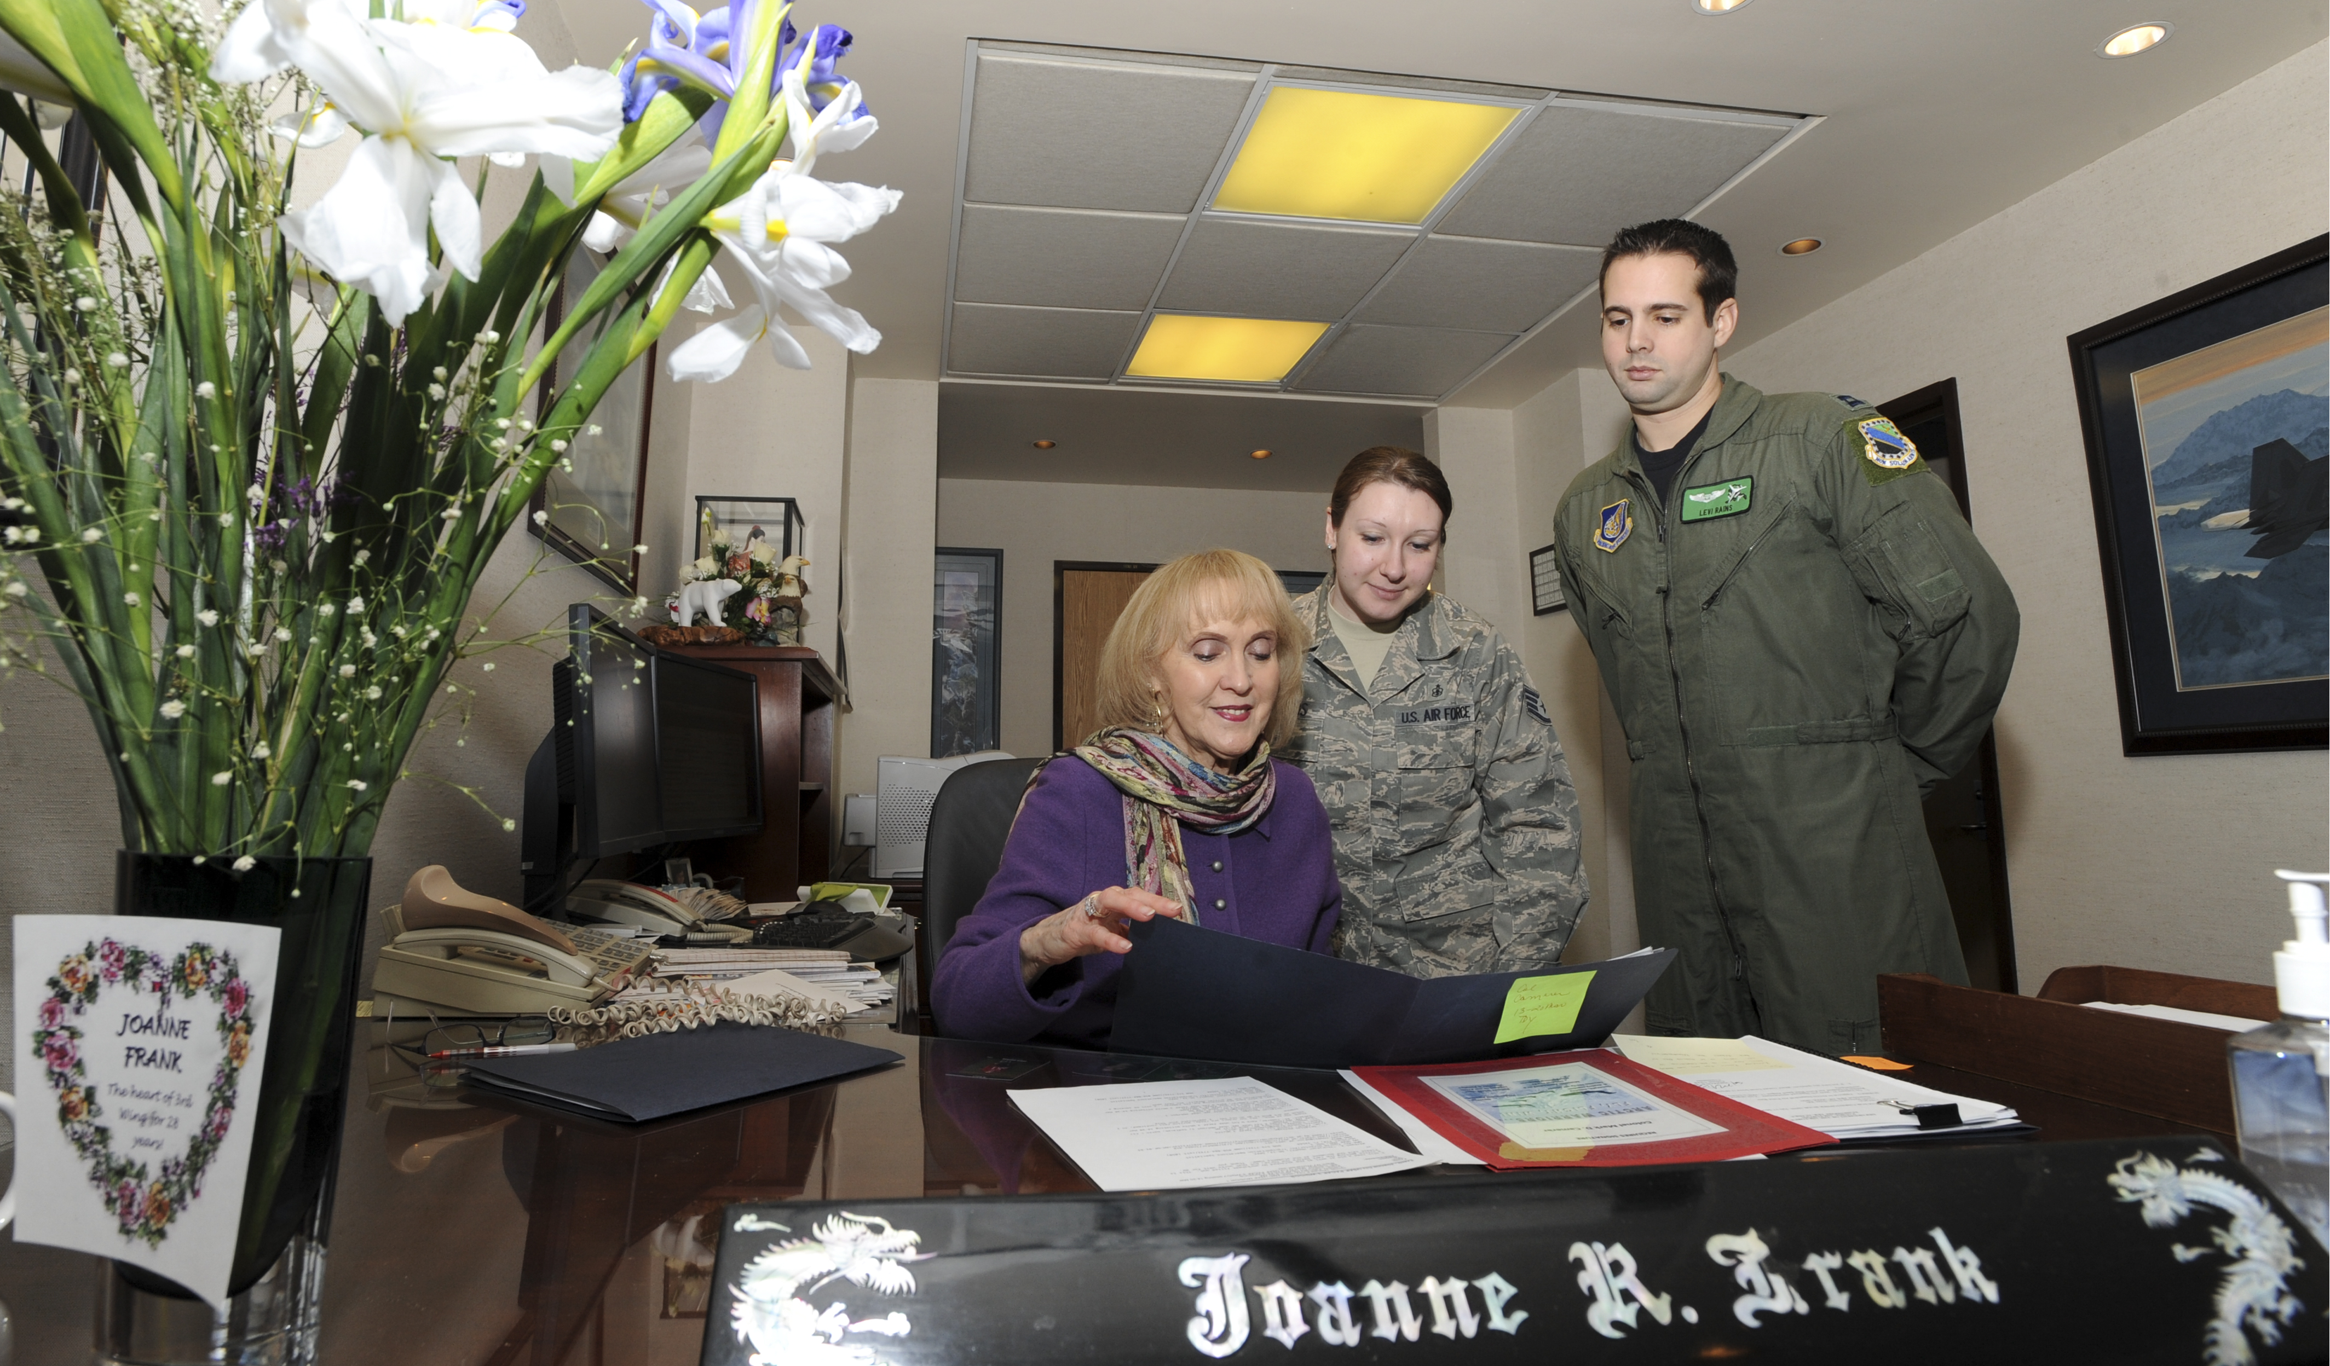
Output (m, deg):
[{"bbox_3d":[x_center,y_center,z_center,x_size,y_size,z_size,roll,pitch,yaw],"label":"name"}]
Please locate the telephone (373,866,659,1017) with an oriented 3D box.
[{"bbox_3d":[-0.829,0.327,1.419,0.240,0.160,0.200,0,-6,-6],"label":"telephone"}]

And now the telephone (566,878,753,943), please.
[{"bbox_3d":[-0.950,0.411,2.020,0.230,0.130,0.200,-2,-6,12],"label":"telephone"}]

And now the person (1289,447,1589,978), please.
[{"bbox_3d":[0.395,0.396,1.600,0.470,1.540,0.330,-3,-6,20],"label":"person"}]

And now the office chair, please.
[{"bbox_3d":[-0.040,0.618,1.380,0.620,1.060,0.650,0,-6,-9],"label":"office chair"}]

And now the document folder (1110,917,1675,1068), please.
[{"bbox_3d":[0.196,0.343,1.058,0.460,0.290,0.080,0,34,-3],"label":"document folder"}]

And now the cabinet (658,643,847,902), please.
[{"bbox_3d":[-1.095,0.268,2.995,0.370,0.610,0.850,1,-6,-12],"label":"cabinet"}]

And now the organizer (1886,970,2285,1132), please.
[{"bbox_3d":[0.843,0.304,0.926,0.250,0.078,0.330,0,-6,-7],"label":"organizer"}]

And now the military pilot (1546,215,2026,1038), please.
[{"bbox_3d":[0.840,0.244,1.480,0.340,1.810,0.520,3,-7,-33],"label":"military pilot"}]

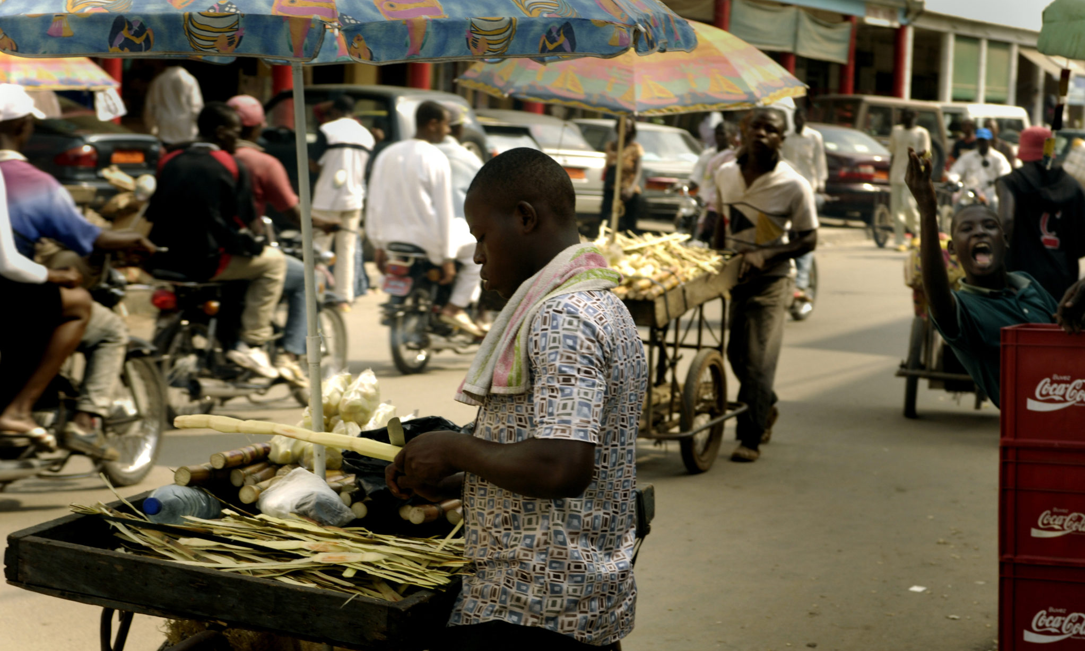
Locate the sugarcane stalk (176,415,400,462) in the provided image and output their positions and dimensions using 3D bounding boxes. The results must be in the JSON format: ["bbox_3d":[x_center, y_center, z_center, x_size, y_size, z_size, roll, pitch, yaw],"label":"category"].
[{"bbox_3d":[-0.449,0.201,4.835,0.466,0.035,0.030,7,6,21],"label":"sugarcane stalk"}]

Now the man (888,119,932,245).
[{"bbox_3d":[4.430,-1.765,32.700,0.500,1.700,0.400,4,5,20],"label":"man"}]

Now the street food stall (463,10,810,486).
[{"bbox_3d":[0.456,-0.384,12.662,1.650,2.160,1.700,4,5,20],"label":"street food stall"}]

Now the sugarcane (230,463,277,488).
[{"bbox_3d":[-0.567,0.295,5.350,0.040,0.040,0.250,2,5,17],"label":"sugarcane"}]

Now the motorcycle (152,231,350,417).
[{"bbox_3d":[-1.532,-0.080,14.613,0.740,1.060,1.950,5,6,27],"label":"motorcycle"}]

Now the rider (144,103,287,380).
[{"bbox_3d":[-1.700,-0.440,14.150,0.530,1.420,0.700,5,5,30],"label":"rider"}]

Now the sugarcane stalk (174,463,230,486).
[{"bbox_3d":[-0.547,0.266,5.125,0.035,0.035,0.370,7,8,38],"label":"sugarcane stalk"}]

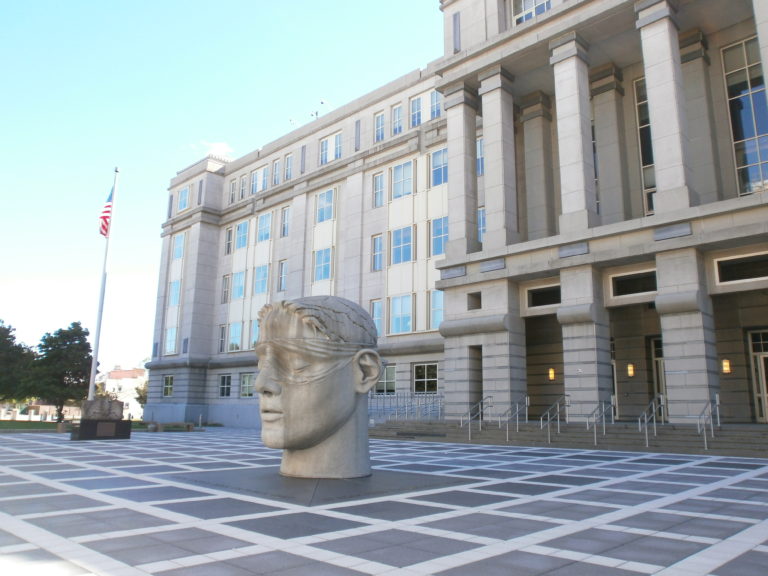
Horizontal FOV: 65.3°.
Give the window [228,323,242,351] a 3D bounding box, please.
[{"bbox_3d":[-11.737,3.865,47.526,1.849,2.252,0.200,-11,-16,43],"label":"window"}]

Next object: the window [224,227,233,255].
[{"bbox_3d":[-12.276,-3.683,47.616,0.787,2.144,0.150,-11,-16,42],"label":"window"}]

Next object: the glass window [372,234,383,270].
[{"bbox_3d":[-0.380,-2.173,37.230,0.920,2.200,0.200,-11,-16,43],"label":"glass window"}]

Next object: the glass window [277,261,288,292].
[{"bbox_3d":[-7.348,-0.838,44.223,0.988,2.337,0.200,-11,-16,43],"label":"glass window"}]

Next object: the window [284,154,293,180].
[{"bbox_3d":[-6.844,-8.687,43.298,0.720,1.970,0.180,-11,-17,42],"label":"window"}]

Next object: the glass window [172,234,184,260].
[{"bbox_3d":[-18.071,-3.607,52.819,1.620,2.060,0.200,-11,-16,43],"label":"glass window"}]

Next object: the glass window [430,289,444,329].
[{"bbox_3d":[3.103,1.146,31.622,1.520,2.098,0.150,-11,-16,42],"label":"glass window"}]

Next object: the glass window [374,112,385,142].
[{"bbox_3d":[-0.213,-9.924,37.175,0.720,1.950,0.180,-11,-17,42],"label":"glass window"}]

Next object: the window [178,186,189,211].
[{"bbox_3d":[-17.875,-7.953,53.590,1.692,2.096,0.200,-11,-16,43],"label":"window"}]

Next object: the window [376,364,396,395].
[{"bbox_3d":[0.071,5.511,35.450,1.825,1.757,0.200,-11,-16,43],"label":"window"}]

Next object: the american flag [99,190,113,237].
[{"bbox_3d":[-12.990,-3.576,28.000,0.480,2.420,0.380,6,-13,-25],"label":"american flag"}]

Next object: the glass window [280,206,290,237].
[{"bbox_3d":[-6.939,-4.631,42.448,0.700,2.120,0.180,-11,-17,42],"label":"glass window"}]

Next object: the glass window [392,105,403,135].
[{"bbox_3d":[0.879,-10.722,38.271,0.821,2.013,0.200,-11,-16,43],"label":"glass window"}]

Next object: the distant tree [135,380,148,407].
[{"bbox_3d":[-30.100,13.800,75.000,3.400,4.800,3.400,-11,-16,43],"label":"distant tree"}]

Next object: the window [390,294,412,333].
[{"bbox_3d":[1.000,1.495,33.349,1.500,2.140,0.180,-11,-17,42],"label":"window"}]

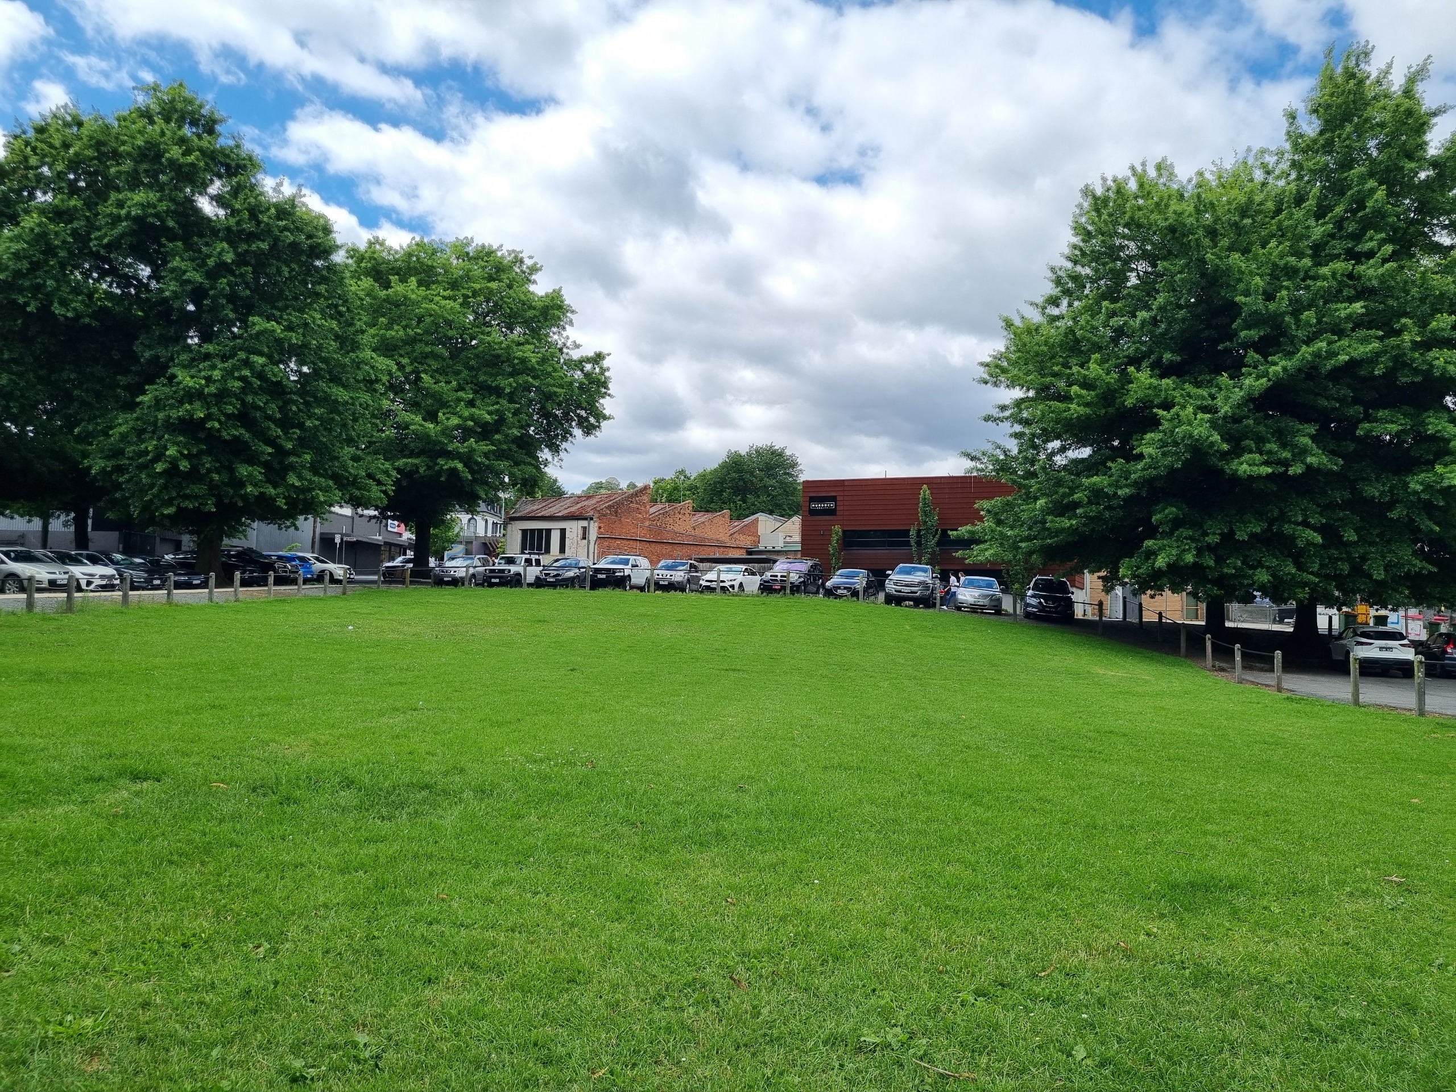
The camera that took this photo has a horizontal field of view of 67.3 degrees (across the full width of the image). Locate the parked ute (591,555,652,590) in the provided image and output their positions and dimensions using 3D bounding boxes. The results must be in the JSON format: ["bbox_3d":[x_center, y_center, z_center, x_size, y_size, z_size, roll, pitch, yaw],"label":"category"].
[{"bbox_3d":[-4.985,1.331,51.583,1.830,1.820,5.200,0,-3,12],"label":"parked ute"}]

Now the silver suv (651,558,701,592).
[{"bbox_3d":[-2.383,1.494,52.045,1.770,1.690,4.500,0,-3,11],"label":"silver suv"}]

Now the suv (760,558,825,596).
[{"bbox_3d":[2.919,1.397,48.524,1.860,1.740,4.850,0,-3,19],"label":"suv"}]

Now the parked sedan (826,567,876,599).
[{"bbox_3d":[5.760,1.843,50.796,1.700,1.500,4.150,2,0,15],"label":"parked sedan"}]

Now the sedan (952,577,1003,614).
[{"bbox_3d":[10.364,2.010,44.977,1.820,1.470,4.820,0,-3,13],"label":"sedan"}]

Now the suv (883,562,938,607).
[{"bbox_3d":[8.241,1.758,49.495,1.870,1.840,4.900,3,0,13],"label":"suv"}]

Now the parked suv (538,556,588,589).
[{"bbox_3d":[-8.687,1.504,58.195,1.880,1.700,4.620,0,0,7],"label":"parked suv"}]

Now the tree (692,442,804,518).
[{"bbox_3d":[1.974,-3.828,115.000,11.800,13.995,11.800,0,0,0],"label":"tree"}]

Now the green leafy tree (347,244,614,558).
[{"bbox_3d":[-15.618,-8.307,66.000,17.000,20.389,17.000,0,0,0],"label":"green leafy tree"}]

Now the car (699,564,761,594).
[{"bbox_3d":[0.190,1.552,48.695,1.800,1.440,4.550,0,-3,18],"label":"car"}]

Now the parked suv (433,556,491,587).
[{"bbox_3d":[-13.857,1.375,57.295,1.780,1.700,4.580,0,0,4],"label":"parked suv"}]

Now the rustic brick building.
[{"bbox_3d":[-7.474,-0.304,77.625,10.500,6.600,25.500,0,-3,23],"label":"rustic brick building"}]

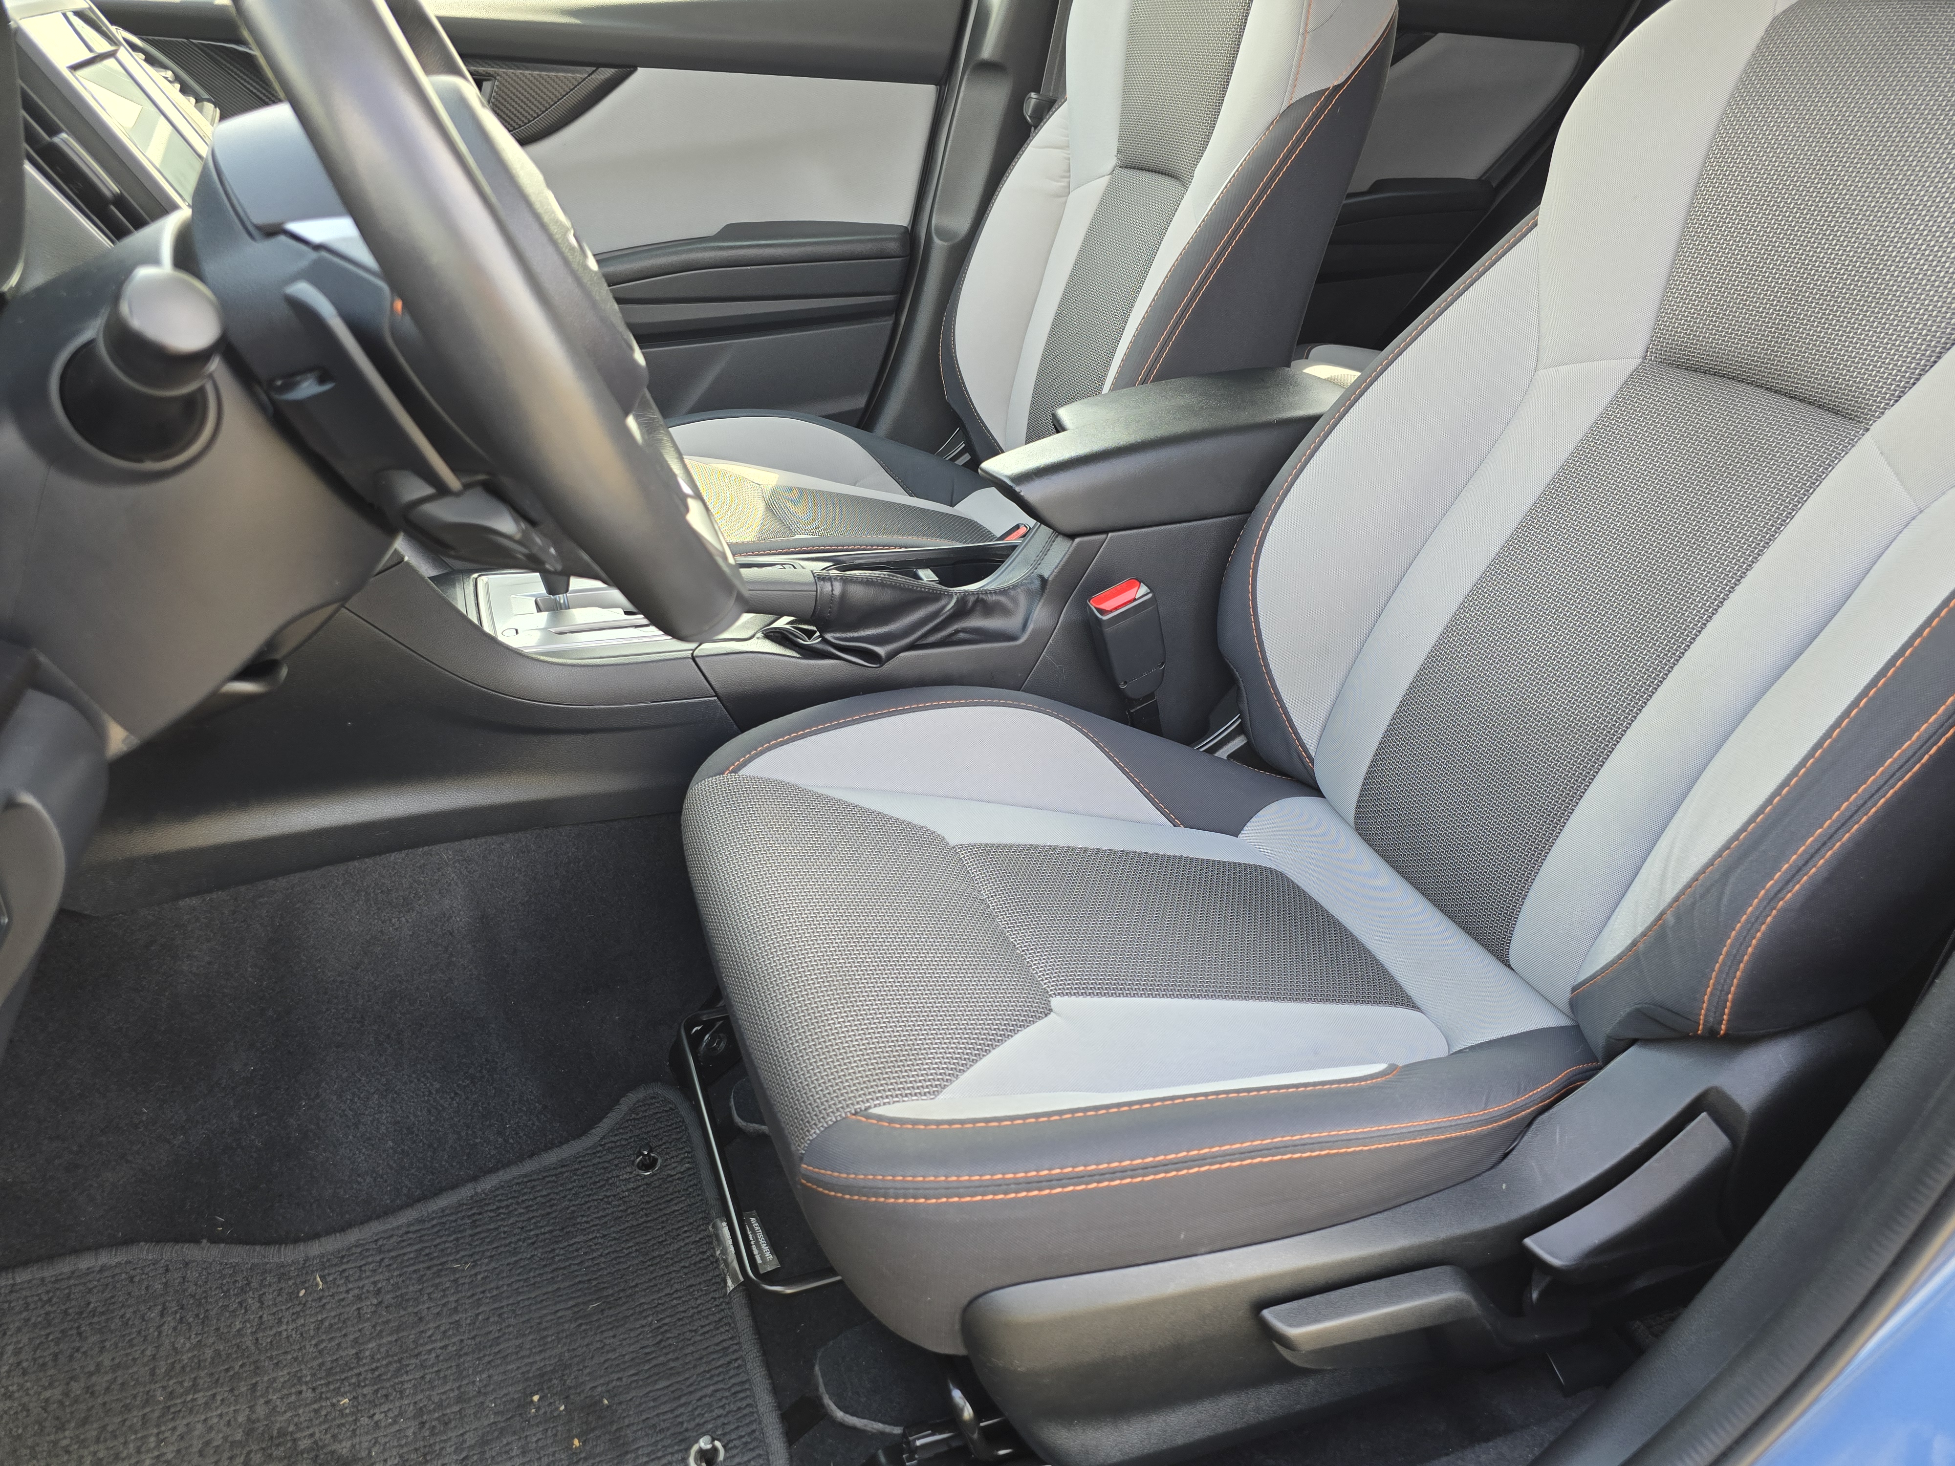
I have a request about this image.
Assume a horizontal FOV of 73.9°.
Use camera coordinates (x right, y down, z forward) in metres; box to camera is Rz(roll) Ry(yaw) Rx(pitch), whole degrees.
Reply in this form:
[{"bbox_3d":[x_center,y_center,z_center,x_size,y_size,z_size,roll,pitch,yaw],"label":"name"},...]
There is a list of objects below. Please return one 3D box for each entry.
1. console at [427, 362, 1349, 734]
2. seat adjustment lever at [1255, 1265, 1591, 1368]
[{"bbox_3d":[-0.032,-0.114,1.014,0.720,0.270,0.225,-9,31,-18],"label":"console"},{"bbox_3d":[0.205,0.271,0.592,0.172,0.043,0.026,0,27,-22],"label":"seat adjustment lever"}]

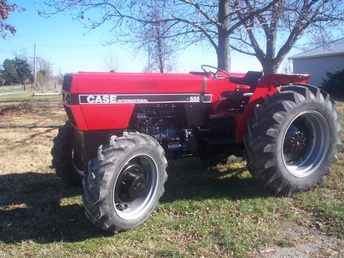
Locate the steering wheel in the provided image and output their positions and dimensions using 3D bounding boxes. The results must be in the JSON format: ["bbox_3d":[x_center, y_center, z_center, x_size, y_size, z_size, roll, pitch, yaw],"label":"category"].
[{"bbox_3d":[0.575,-0.750,4.721,0.410,0.070,0.410,20,-3,1],"label":"steering wheel"}]

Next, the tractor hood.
[{"bbox_3d":[-0.408,-0.534,4.238,1.610,0.260,0.550,-3,8,-27],"label":"tractor hood"}]

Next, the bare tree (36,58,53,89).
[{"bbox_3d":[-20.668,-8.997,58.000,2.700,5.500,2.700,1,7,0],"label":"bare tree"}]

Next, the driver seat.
[{"bbox_3d":[1.050,-0.672,4.979,0.460,0.280,0.440,-3,8,-27],"label":"driver seat"}]

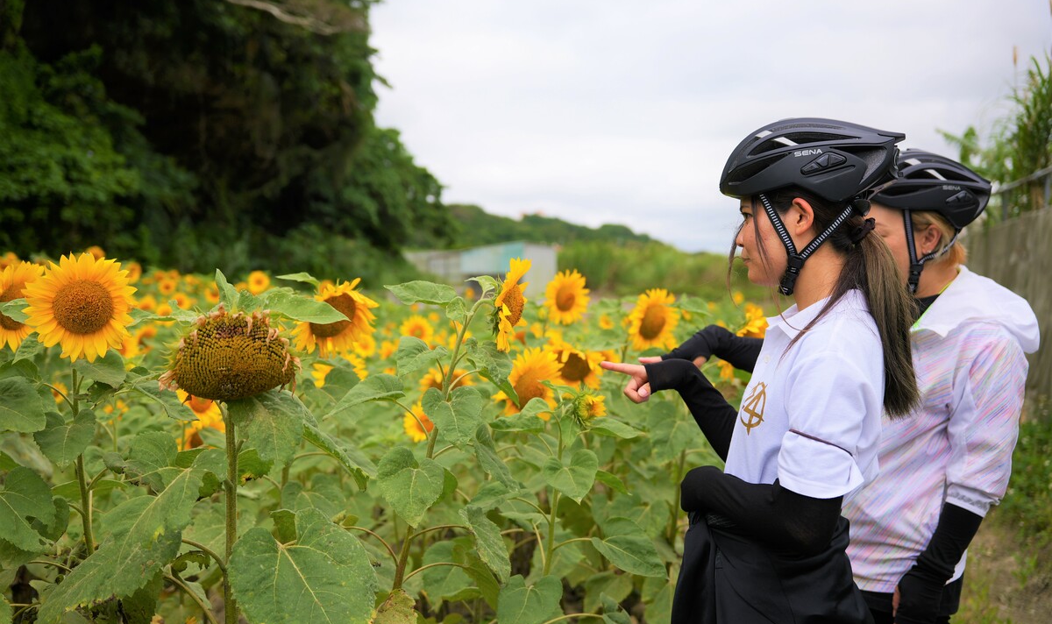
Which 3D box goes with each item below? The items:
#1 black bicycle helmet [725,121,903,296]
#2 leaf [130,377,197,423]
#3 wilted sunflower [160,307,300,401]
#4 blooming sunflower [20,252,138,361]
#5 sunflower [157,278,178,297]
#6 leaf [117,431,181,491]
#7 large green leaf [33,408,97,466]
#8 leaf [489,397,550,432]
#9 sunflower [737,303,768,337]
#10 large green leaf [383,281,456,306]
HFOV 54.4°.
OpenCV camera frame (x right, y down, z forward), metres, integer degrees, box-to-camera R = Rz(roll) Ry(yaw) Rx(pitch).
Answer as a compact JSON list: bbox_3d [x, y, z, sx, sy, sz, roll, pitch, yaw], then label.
[{"bbox_3d":[0.476,-0.175,1.690,0.275,0.280,0.200,1,3,18],"label":"black bicycle helmet"},{"bbox_3d":[-0.537,0.130,1.520,0.102,0.068,0.070,-1,2,-17],"label":"leaf"},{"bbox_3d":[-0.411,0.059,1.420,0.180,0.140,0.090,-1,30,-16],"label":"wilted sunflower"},{"bbox_3d":[-0.767,-0.007,1.760,0.190,0.190,0.060,-1,2,-26],"label":"blooming sunflower"},{"bbox_3d":[-2.913,-0.203,8.300,0.170,0.165,0.070,0,2,-6],"label":"sunflower"},{"bbox_3d":[-0.541,0.215,1.470,0.095,0.100,0.045,-1,-31,-14],"label":"leaf"},{"bbox_3d":[-0.700,0.191,1.550,0.092,0.100,0.040,-1,-24,-10],"label":"large green leaf"},{"bbox_3d":[-0.013,0.195,1.950,0.114,0.068,0.090,0,2,11],"label":"leaf"},{"bbox_3d":[0.709,0.039,3.150,0.160,0.160,0.065,0,15,6],"label":"sunflower"},{"bbox_3d":[-0.192,-0.035,1.870,0.135,0.035,0.075,7,30,-6],"label":"large green leaf"}]

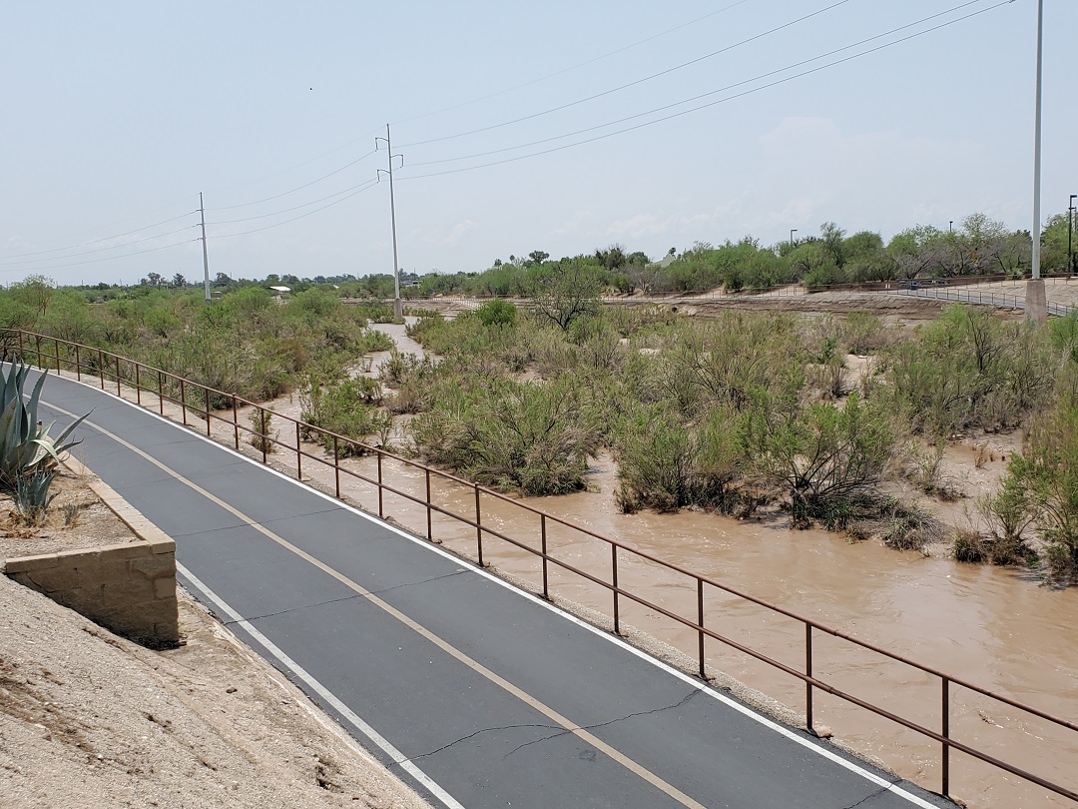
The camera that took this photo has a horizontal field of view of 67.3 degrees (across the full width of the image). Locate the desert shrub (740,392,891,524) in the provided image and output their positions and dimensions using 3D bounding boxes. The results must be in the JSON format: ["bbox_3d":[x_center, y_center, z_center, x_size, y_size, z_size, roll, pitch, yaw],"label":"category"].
[{"bbox_3d":[6.553,1.099,18.857,3.323,2.807,2.991,1,9,19],"label":"desert shrub"}]

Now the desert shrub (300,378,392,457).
[{"bbox_3d":[-6.754,0.326,27.876,2.960,2.492,2.664,-4,9,-14],"label":"desert shrub"}]

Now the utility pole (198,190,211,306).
[{"bbox_3d":[-85.928,-39.411,207.765,2.000,29.220,1.300,-9,11,-37],"label":"utility pole"}]

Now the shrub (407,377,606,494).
[{"bbox_3d":[-1.056,0.564,23.636,5.252,2.926,4.464,-2,9,-3],"label":"shrub"}]

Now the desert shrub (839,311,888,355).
[{"bbox_3d":[20.942,-4.705,52.092,2.998,2.711,2.698,2,9,22],"label":"desert shrub"}]

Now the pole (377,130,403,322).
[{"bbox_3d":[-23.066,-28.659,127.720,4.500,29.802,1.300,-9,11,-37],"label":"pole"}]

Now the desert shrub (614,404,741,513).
[{"bbox_3d":[3.447,1.184,20.267,3.001,2.423,2.551,0,9,10],"label":"desert shrub"}]

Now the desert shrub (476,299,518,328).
[{"bbox_3d":[-4.860,-10.251,91.307,4.409,3.446,3.968,-2,9,-3],"label":"desert shrub"}]

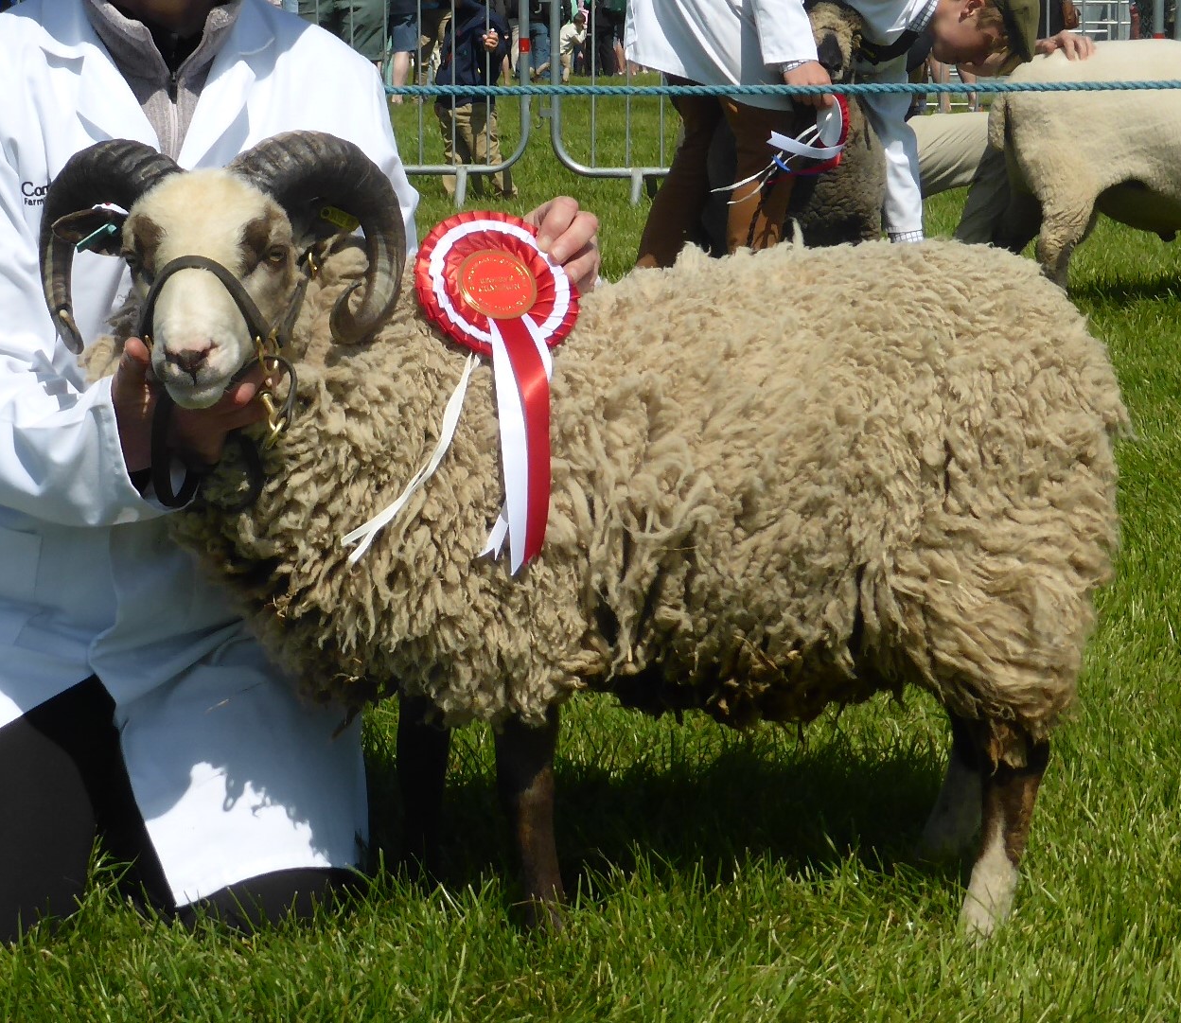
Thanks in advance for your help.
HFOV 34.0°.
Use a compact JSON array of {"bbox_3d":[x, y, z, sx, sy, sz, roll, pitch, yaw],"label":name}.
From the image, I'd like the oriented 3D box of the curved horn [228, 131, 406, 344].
[{"bbox_3d":[-0.252,-0.252,1.780,0.155,0.190,0.150,3,12,14],"label":"curved horn"}]

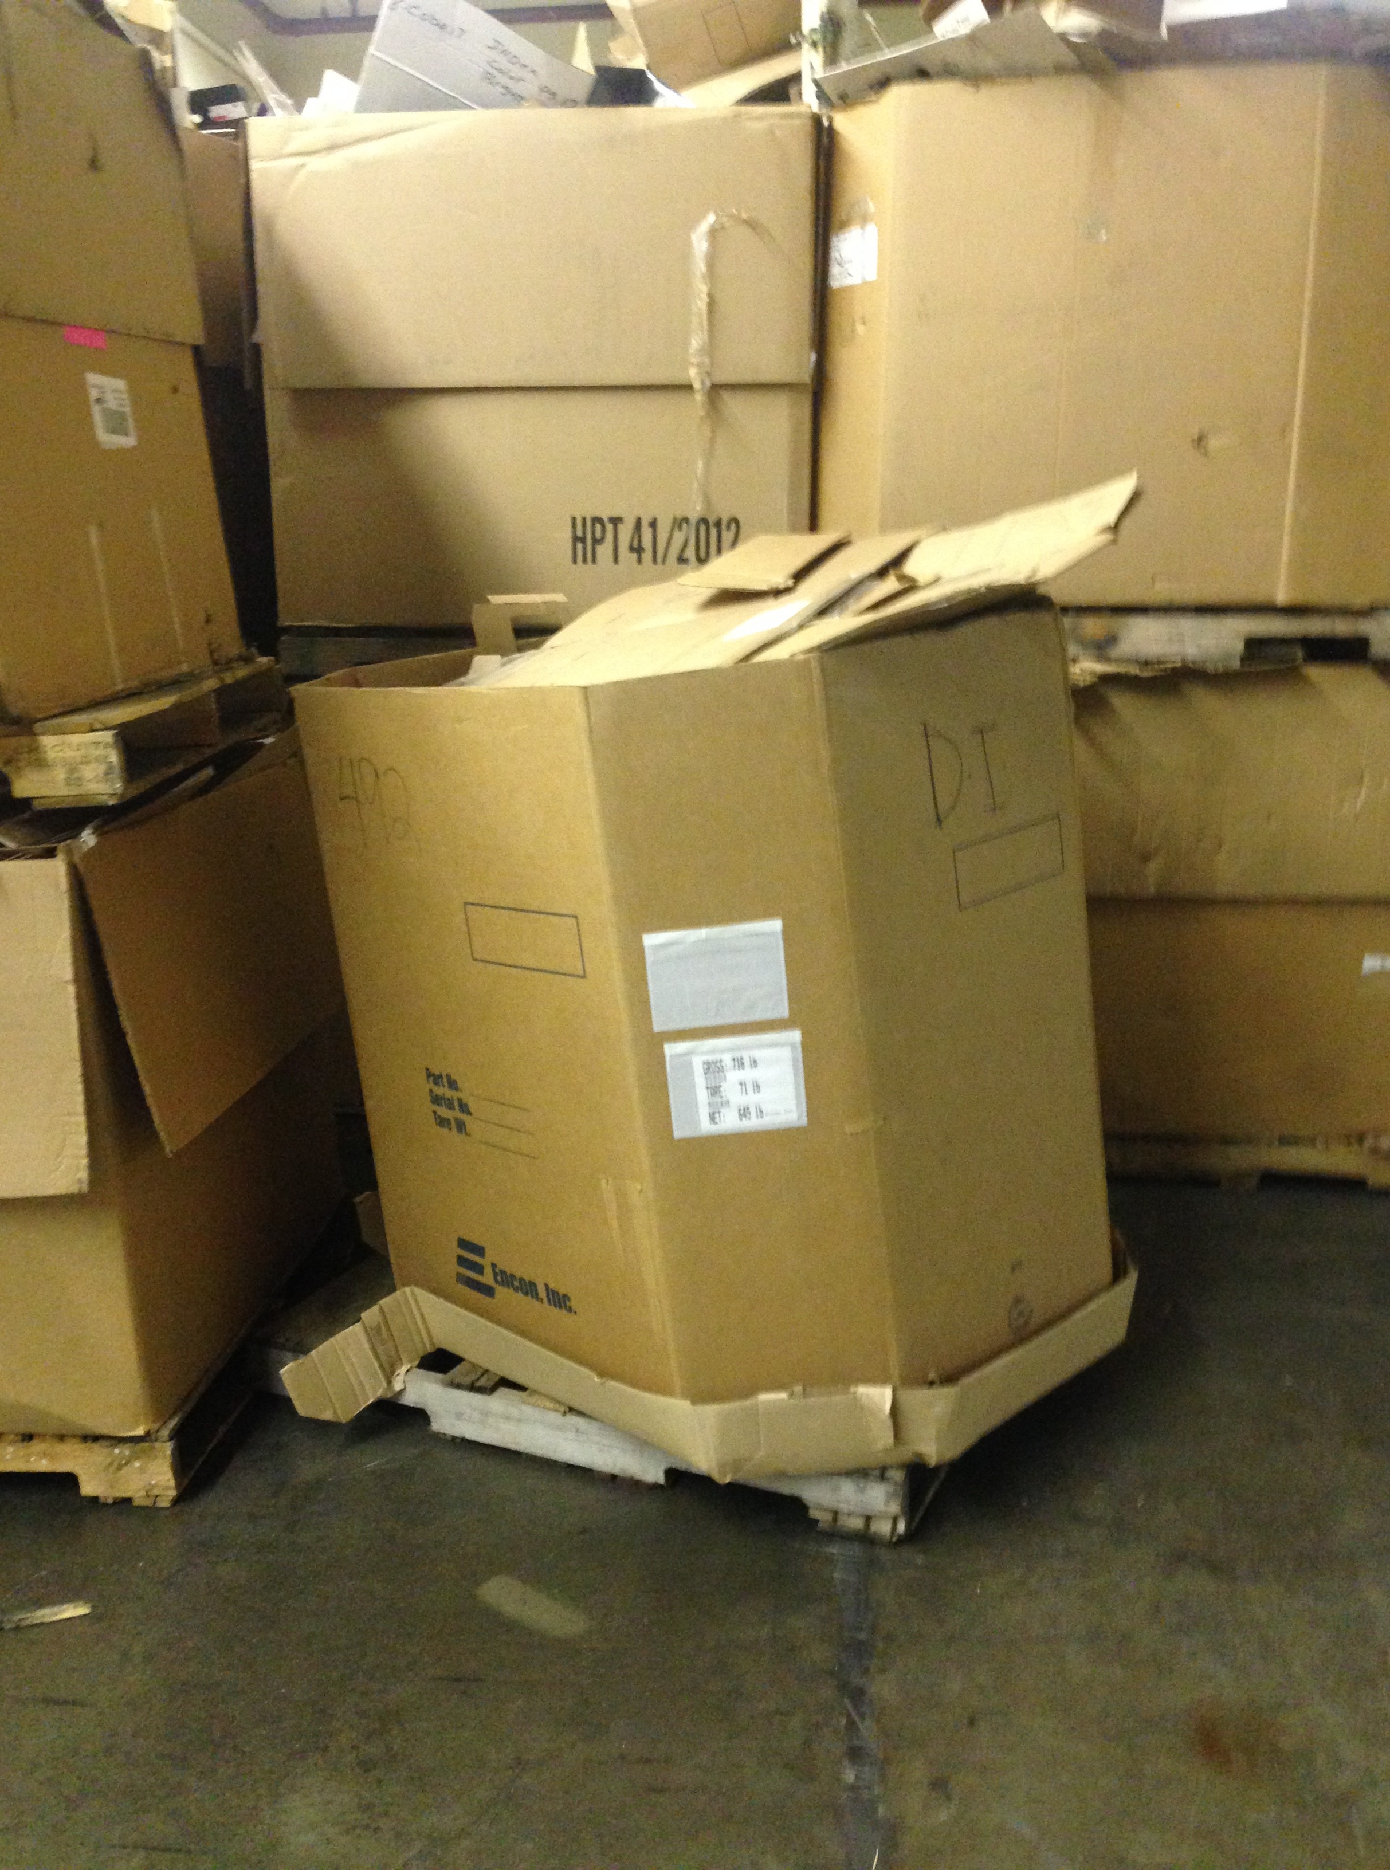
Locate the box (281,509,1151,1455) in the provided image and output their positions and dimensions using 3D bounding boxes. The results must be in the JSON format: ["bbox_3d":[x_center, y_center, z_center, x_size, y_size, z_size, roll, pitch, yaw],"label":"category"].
[{"bbox_3d":[0.025,0.066,3.160,0.987,1.230,1.242,-18,17,-39],"label":"box"}]

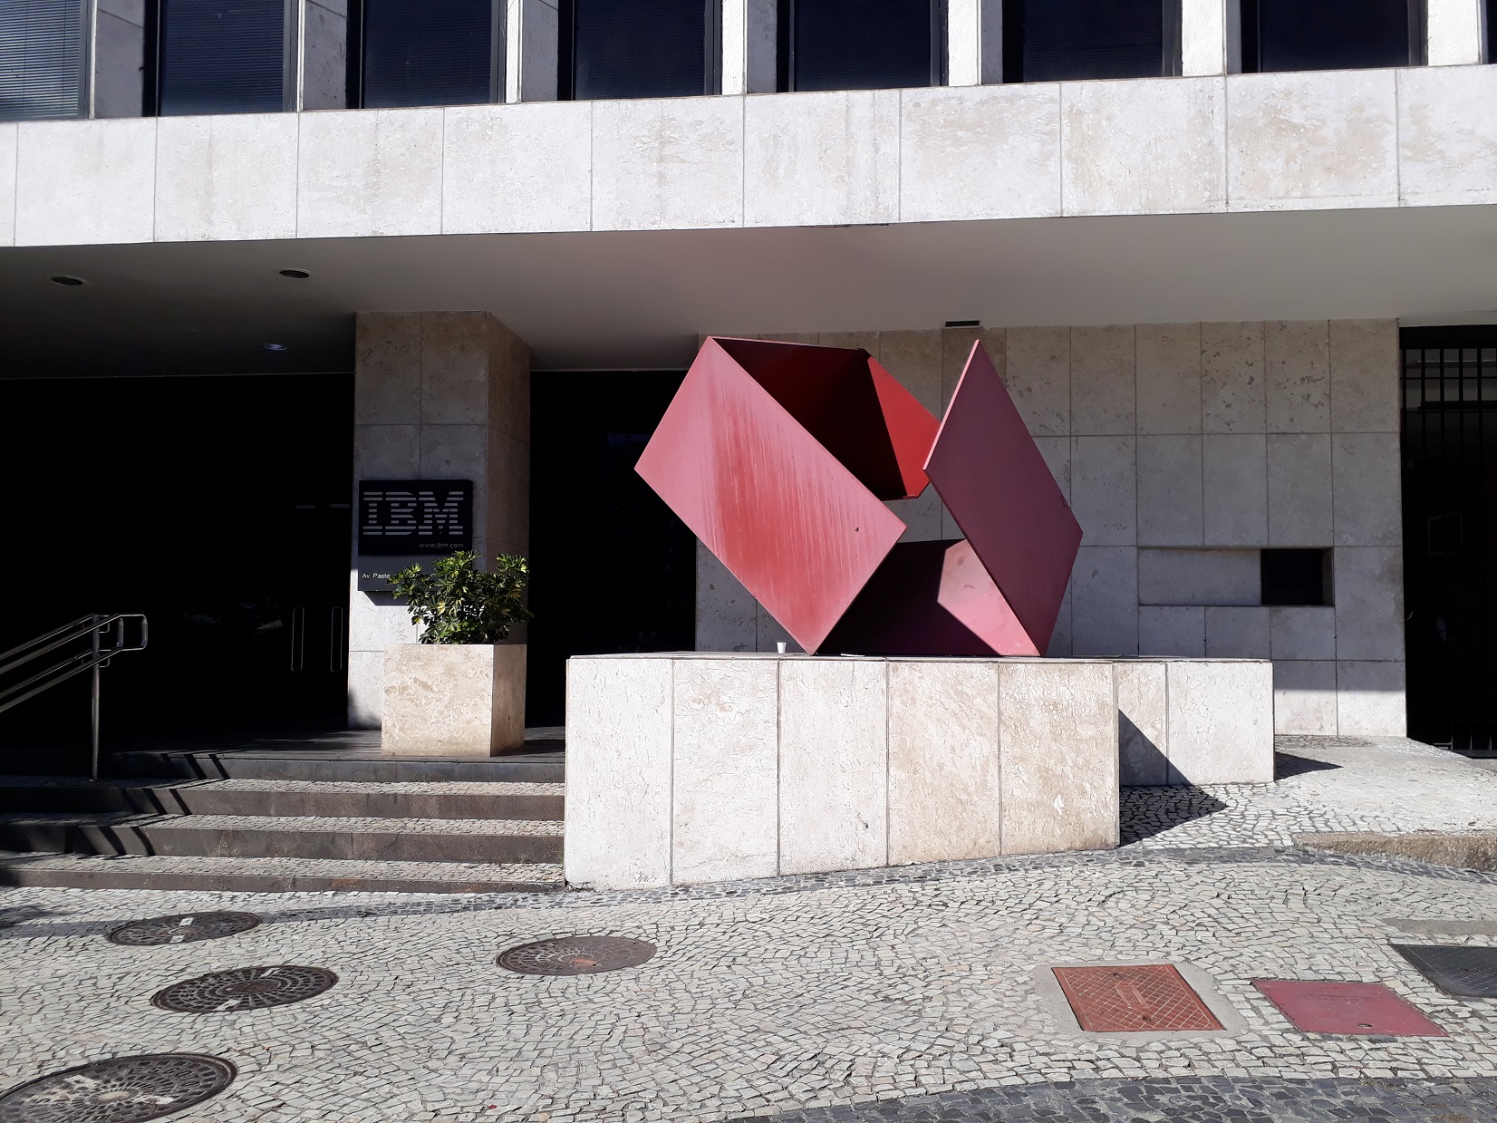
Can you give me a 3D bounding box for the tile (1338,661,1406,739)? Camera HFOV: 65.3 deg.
[{"bbox_3d":[5.864,1.291,11.009,0.616,0.705,0.040,0,-3,6],"label":"tile"}]

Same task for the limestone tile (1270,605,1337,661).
[{"bbox_3d":[4.636,0.604,9.768,0.518,0.438,0.030,0,-3,5],"label":"limestone tile"}]

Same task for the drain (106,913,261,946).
[{"bbox_3d":[-2.640,1.744,5.499,0.643,0.040,0.643,-2,-4,5],"label":"drain"}]

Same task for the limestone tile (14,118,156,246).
[{"bbox_3d":[-4.592,-2.627,8.119,1.020,0.871,0.041,0,-3,5],"label":"limestone tile"}]

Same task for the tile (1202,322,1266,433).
[{"bbox_3d":[4.132,-1.568,9.985,0.540,0.959,0.030,0,-2,6],"label":"tile"}]

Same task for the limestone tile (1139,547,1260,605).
[{"bbox_3d":[3.876,0.132,10.128,1.080,0.512,0.030,0,-2,6],"label":"limestone tile"}]

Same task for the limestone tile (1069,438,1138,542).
[{"bbox_3d":[3.035,-0.601,9.977,0.541,0.948,0.030,0,-3,5],"label":"limestone tile"}]

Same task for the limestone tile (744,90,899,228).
[{"bbox_3d":[0.476,-2.615,7.593,1.008,0.869,0.030,0,-3,5],"label":"limestone tile"}]

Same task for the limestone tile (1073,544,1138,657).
[{"bbox_3d":[3.051,0.349,10.008,0.540,0.961,0.030,0,-2,6],"label":"limestone tile"}]

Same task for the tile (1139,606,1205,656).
[{"bbox_3d":[3.575,0.606,9.868,0.549,0.438,0.030,0,-3,5],"label":"tile"}]

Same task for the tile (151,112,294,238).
[{"bbox_3d":[-4.072,-2.993,9.126,1.169,0.990,0.040,0,-3,6],"label":"tile"}]

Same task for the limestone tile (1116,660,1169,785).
[{"bbox_3d":[2.436,1.064,7.694,0.618,0.808,0.040,0,-3,6],"label":"limestone tile"}]

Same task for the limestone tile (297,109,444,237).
[{"bbox_3d":[-2.562,-2.627,7.924,1.020,0.871,0.041,0,-3,5],"label":"limestone tile"}]

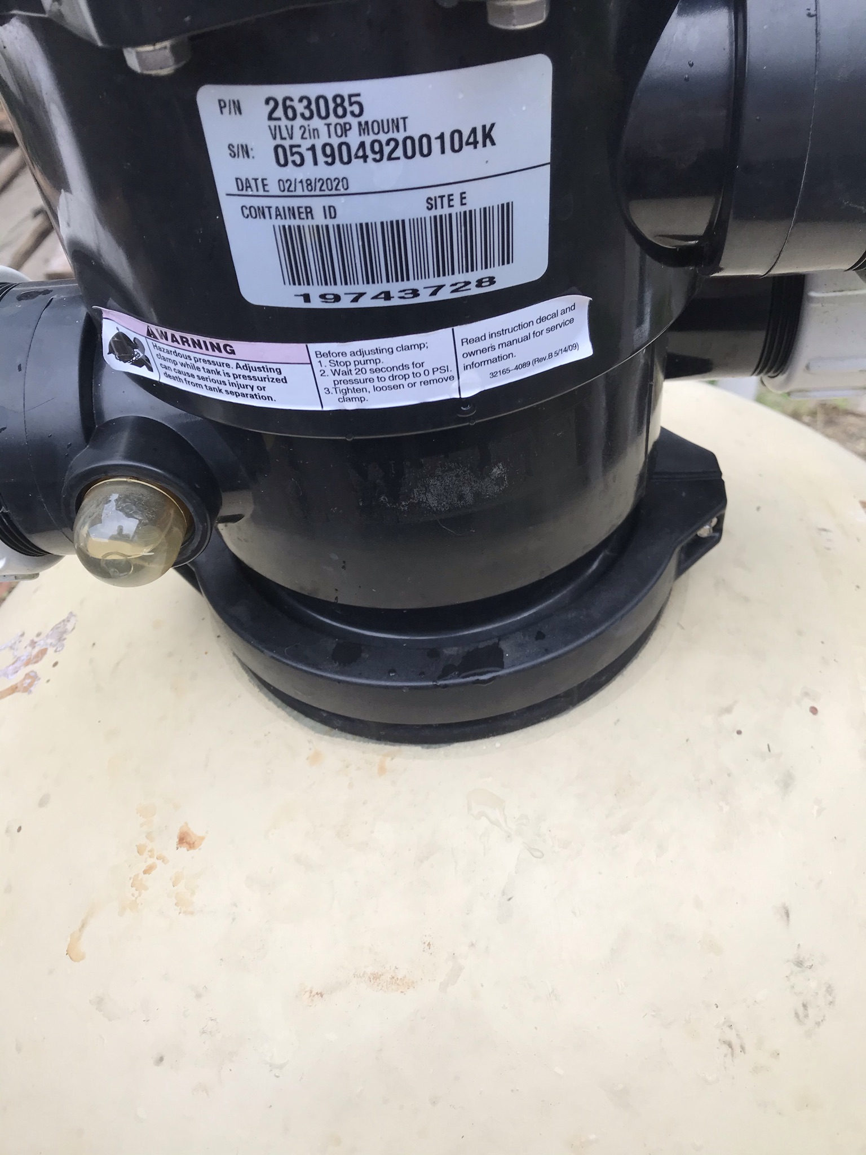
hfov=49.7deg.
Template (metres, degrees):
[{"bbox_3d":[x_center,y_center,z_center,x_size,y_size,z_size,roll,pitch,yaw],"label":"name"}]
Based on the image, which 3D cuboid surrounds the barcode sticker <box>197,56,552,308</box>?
[{"bbox_3d":[-0.010,-0.085,0.208,0.074,0.051,0.007,-6,47,-1],"label":"barcode sticker"}]

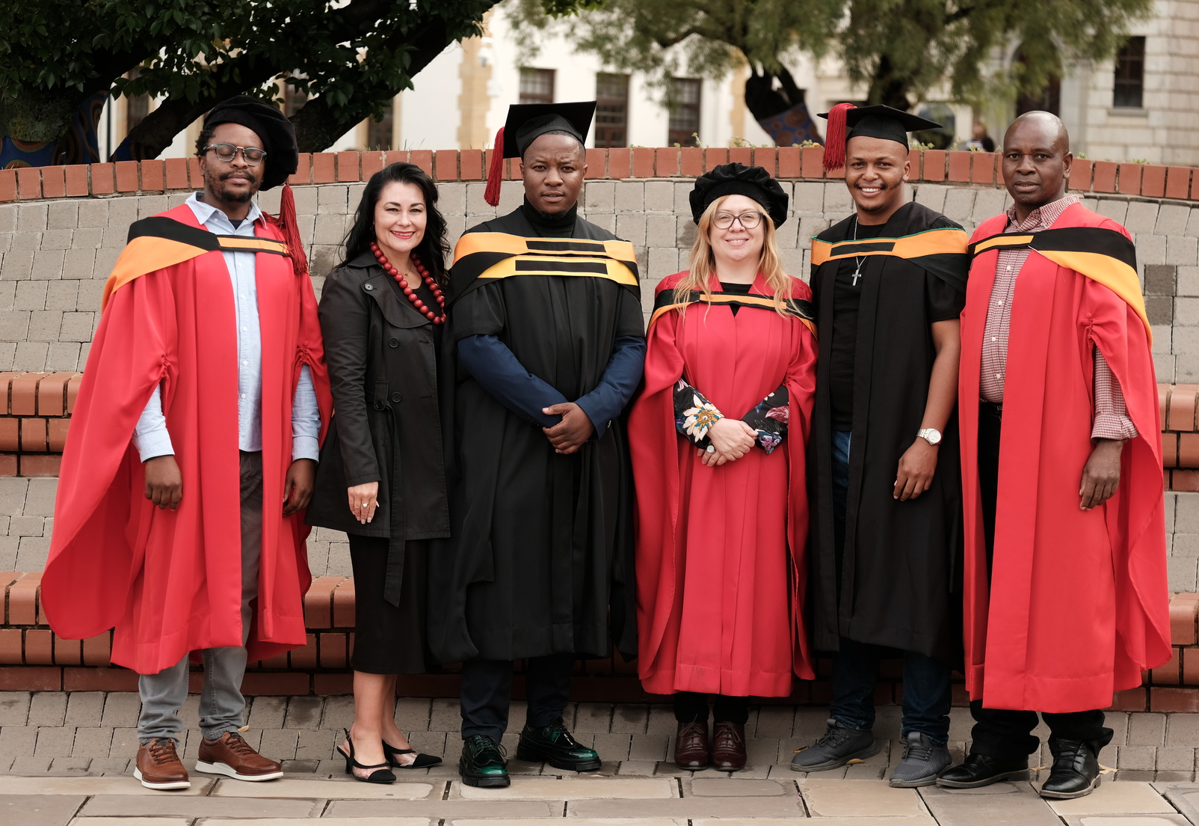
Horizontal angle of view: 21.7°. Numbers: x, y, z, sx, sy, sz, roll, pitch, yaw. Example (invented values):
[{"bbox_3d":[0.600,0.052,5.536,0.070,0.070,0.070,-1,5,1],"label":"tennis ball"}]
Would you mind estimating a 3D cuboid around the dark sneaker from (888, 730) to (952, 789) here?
[{"bbox_3d":[0.846,0.908,8.230,0.107,0.117,0.288,3,3,30],"label":"dark sneaker"}]

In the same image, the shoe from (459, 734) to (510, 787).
[{"bbox_3d":[-0.302,0.904,8.170,0.110,0.117,0.293,1,3,-12],"label":"shoe"}]

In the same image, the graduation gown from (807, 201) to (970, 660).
[{"bbox_3d":[0.761,0.036,8.360,0.440,1.200,0.360,3,3,25],"label":"graduation gown"}]

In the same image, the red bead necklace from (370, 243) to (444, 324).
[{"bbox_3d":[-0.498,-0.343,8.130,0.165,0.230,0.180,-1,4,-38],"label":"red bead necklace"}]

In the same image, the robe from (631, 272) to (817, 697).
[{"bbox_3d":[0.328,0.181,8.360,0.490,1.120,0.370,2,3,1],"label":"robe"}]

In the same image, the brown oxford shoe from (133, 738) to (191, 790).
[{"bbox_3d":[-1.167,0.914,8.310,0.110,0.115,0.300,-2,5,-24],"label":"brown oxford shoe"}]

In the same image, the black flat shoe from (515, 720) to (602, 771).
[{"bbox_3d":[-0.109,0.878,8.290,0.293,0.117,0.110,4,4,41],"label":"black flat shoe"}]

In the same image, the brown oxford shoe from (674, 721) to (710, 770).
[{"bbox_3d":[0.252,0.886,8.540,0.095,0.105,0.265,0,10,0],"label":"brown oxford shoe"}]

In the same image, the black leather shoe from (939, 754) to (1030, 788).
[{"bbox_3d":[1.003,0.913,8.180,0.290,0.125,0.107,0,3,-32],"label":"black leather shoe"}]

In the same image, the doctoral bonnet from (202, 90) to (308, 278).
[{"bbox_3d":[-0.925,-0.606,8.400,0.280,0.470,0.280,-1,3,-12],"label":"doctoral bonnet"}]

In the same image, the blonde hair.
[{"bbox_3d":[0.366,-0.441,8.500,0.315,0.350,0.220,0,3,0],"label":"blonde hair"}]

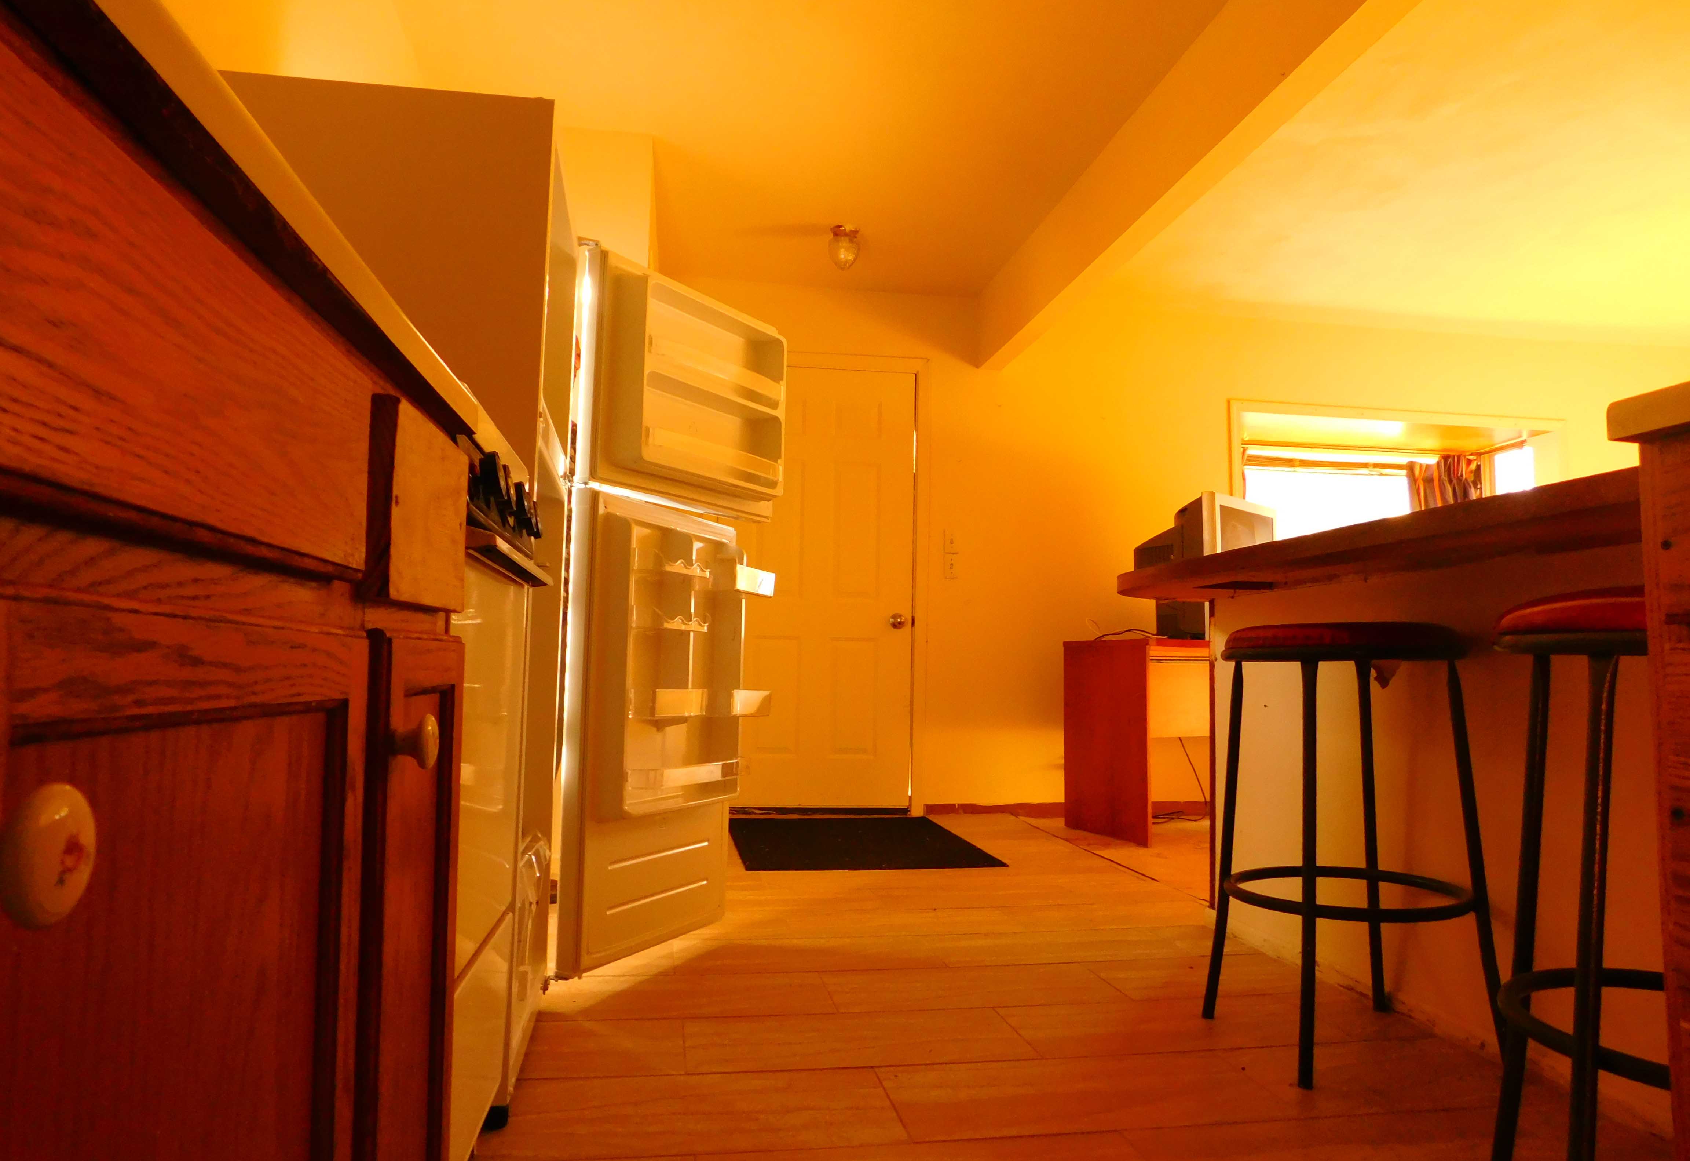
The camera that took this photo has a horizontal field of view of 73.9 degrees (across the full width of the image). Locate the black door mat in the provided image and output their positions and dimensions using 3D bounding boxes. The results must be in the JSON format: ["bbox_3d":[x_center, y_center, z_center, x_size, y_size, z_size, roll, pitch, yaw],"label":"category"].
[{"bbox_3d":[0.018,1.004,4.370,0.905,0.010,1.270,1,-5,-9],"label":"black door mat"}]

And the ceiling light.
[{"bbox_3d":[0.001,-1.352,4.603,0.120,0.166,0.120,1,-5,-9],"label":"ceiling light"}]

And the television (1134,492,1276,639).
[{"bbox_3d":[1.546,-0.021,5.019,0.490,0.610,0.700,-3,-6,41],"label":"television"}]

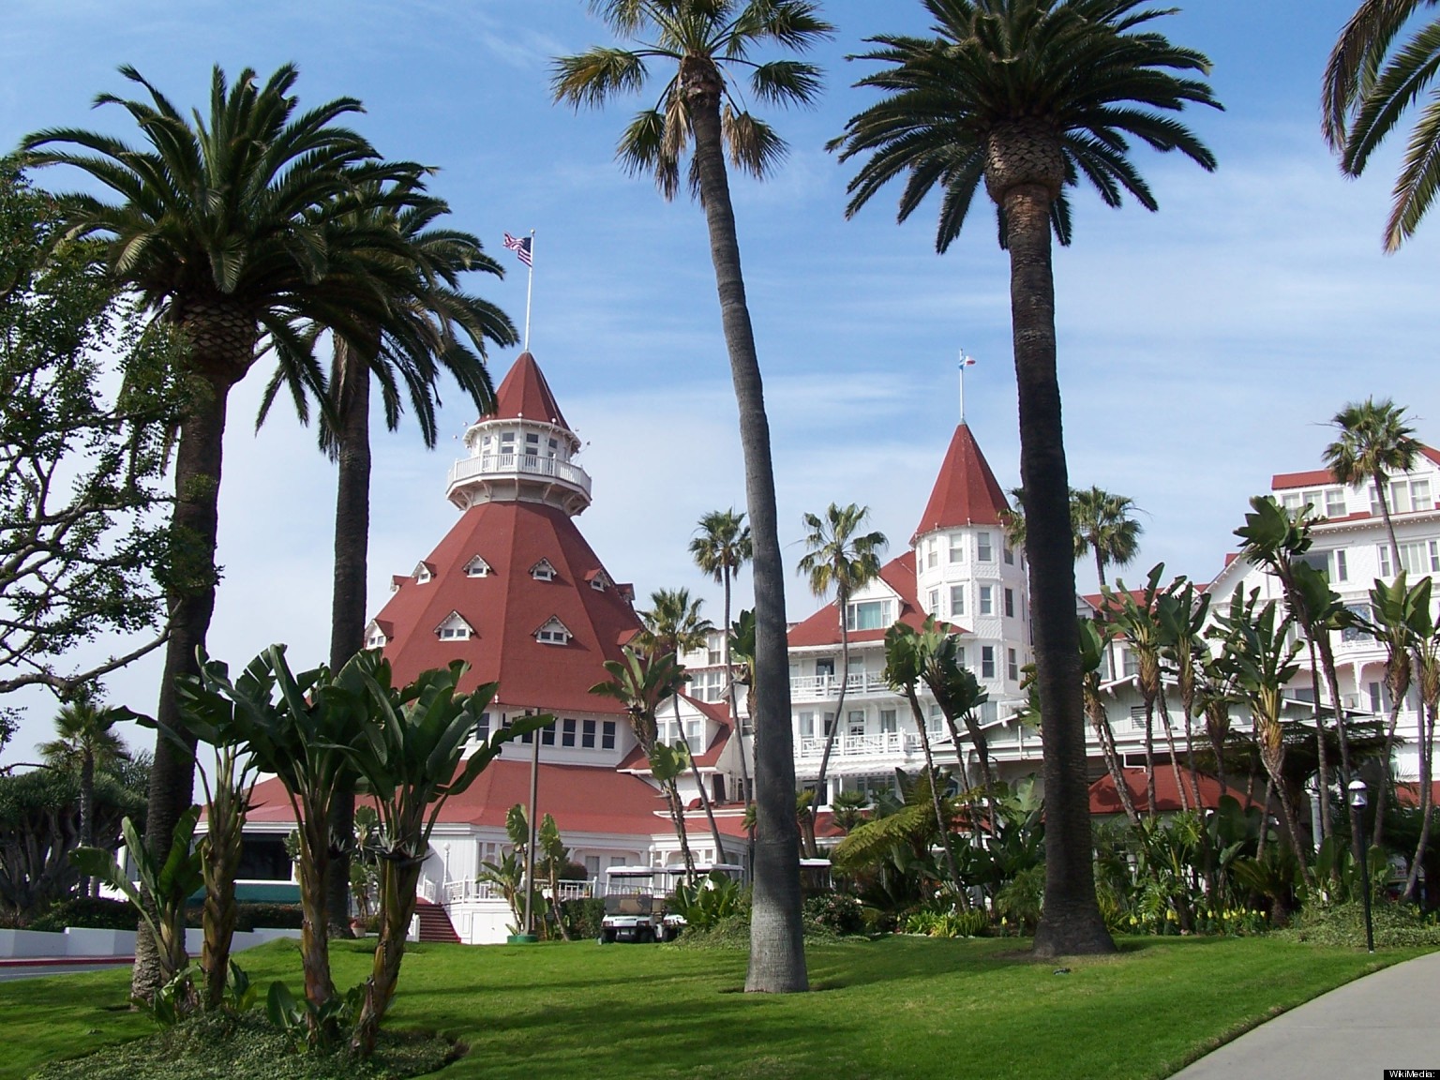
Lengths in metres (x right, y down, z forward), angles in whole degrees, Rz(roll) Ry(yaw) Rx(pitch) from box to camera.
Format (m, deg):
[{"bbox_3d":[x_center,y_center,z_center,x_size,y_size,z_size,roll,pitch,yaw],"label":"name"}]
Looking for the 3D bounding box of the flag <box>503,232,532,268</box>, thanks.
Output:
[{"bbox_3d":[-11.054,-15.891,79.699,1.600,2.190,0.640,1,-13,0],"label":"flag"}]

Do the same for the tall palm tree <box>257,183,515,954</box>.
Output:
[{"bbox_3d":[-7.900,-0.174,32.883,6.210,17.610,6.210,1,-13,0],"label":"tall palm tree"}]

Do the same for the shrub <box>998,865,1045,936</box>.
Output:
[{"bbox_3d":[6.587,7.791,31.576,1.200,1.470,1.140,1,-13,0],"label":"shrub"}]

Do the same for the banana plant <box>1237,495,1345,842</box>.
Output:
[{"bbox_3d":[13.306,3.205,33.701,2.520,8.770,2.140,1,-13,0],"label":"banana plant"}]

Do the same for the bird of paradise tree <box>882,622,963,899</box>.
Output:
[{"bbox_3d":[4.144,4.526,29.559,1.690,5.770,1.400,1,-13,0],"label":"bird of paradise tree"}]

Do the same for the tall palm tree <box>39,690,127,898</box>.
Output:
[{"bbox_3d":[-20.781,8.236,47.303,2.930,6.950,2.930,1,-13,0],"label":"tall palm tree"}]

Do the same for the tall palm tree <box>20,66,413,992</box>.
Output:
[{"bbox_3d":[-8.117,-0.666,22.727,6.430,14.970,6.430,1,-13,0],"label":"tall palm tree"}]

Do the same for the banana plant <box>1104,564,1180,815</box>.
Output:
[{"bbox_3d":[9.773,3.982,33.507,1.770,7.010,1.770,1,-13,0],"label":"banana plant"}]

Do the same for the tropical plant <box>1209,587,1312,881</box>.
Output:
[{"bbox_3d":[12.092,4.412,32.387,2.320,6.780,1.970,1,-13,0],"label":"tropical plant"}]

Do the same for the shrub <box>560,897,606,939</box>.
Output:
[{"bbox_3d":[-3.484,9.686,37.262,1.240,1.060,1.110,1,-13,0],"label":"shrub"}]

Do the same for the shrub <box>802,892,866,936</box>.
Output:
[{"bbox_3d":[2.422,8.202,31.980,1.610,0.930,1.450,1,-13,0],"label":"shrub"}]

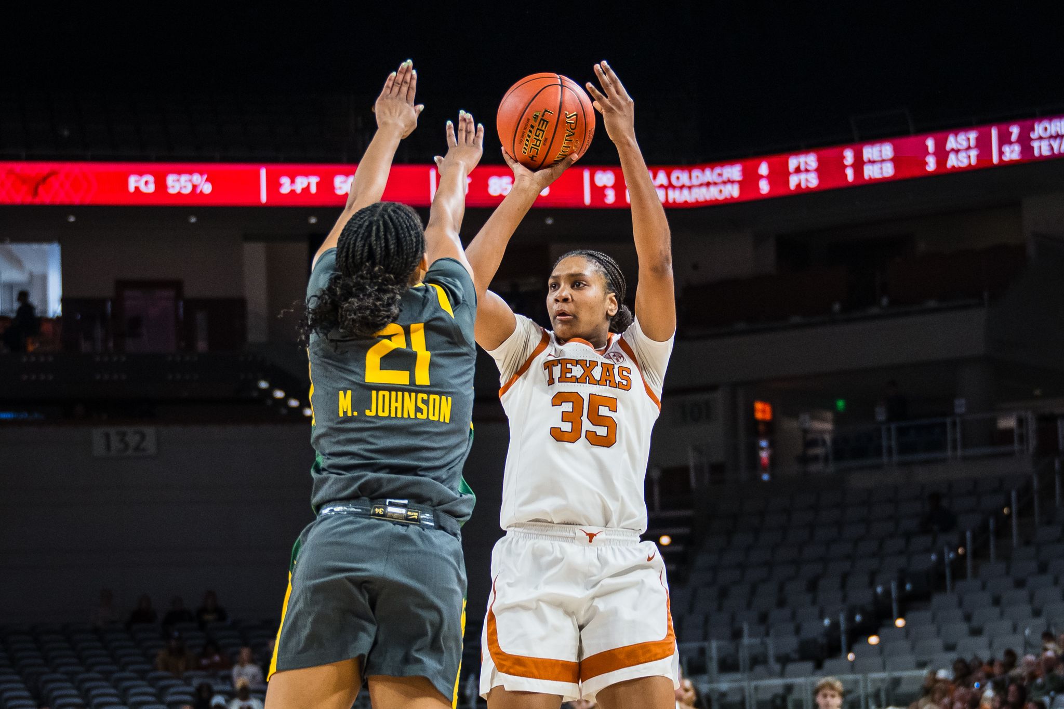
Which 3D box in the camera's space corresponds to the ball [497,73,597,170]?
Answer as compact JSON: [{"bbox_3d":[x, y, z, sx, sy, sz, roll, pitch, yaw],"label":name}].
[{"bbox_3d":[0.034,-0.549,3.700,0.233,0.233,0.233,-2,-13,0],"label":"ball"}]

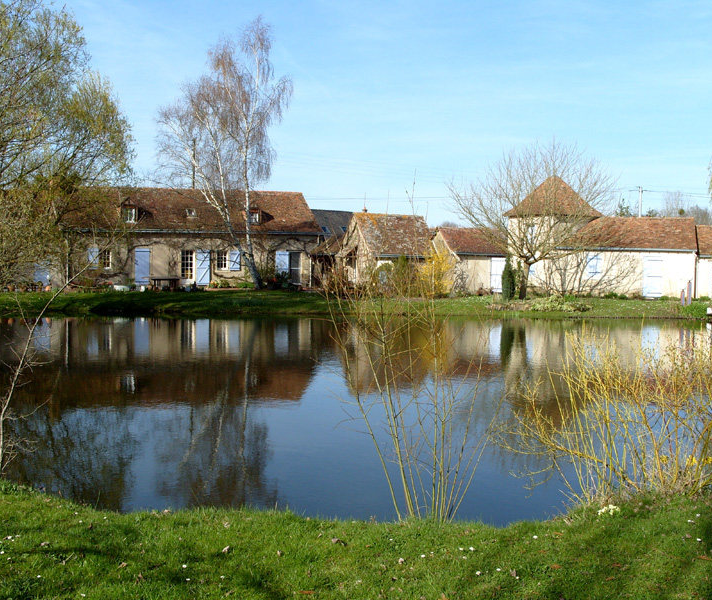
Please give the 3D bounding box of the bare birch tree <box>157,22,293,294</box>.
[{"bbox_3d":[-7.800,-8.740,48.000,7.990,16.170,7.000,1,2,0],"label":"bare birch tree"}]

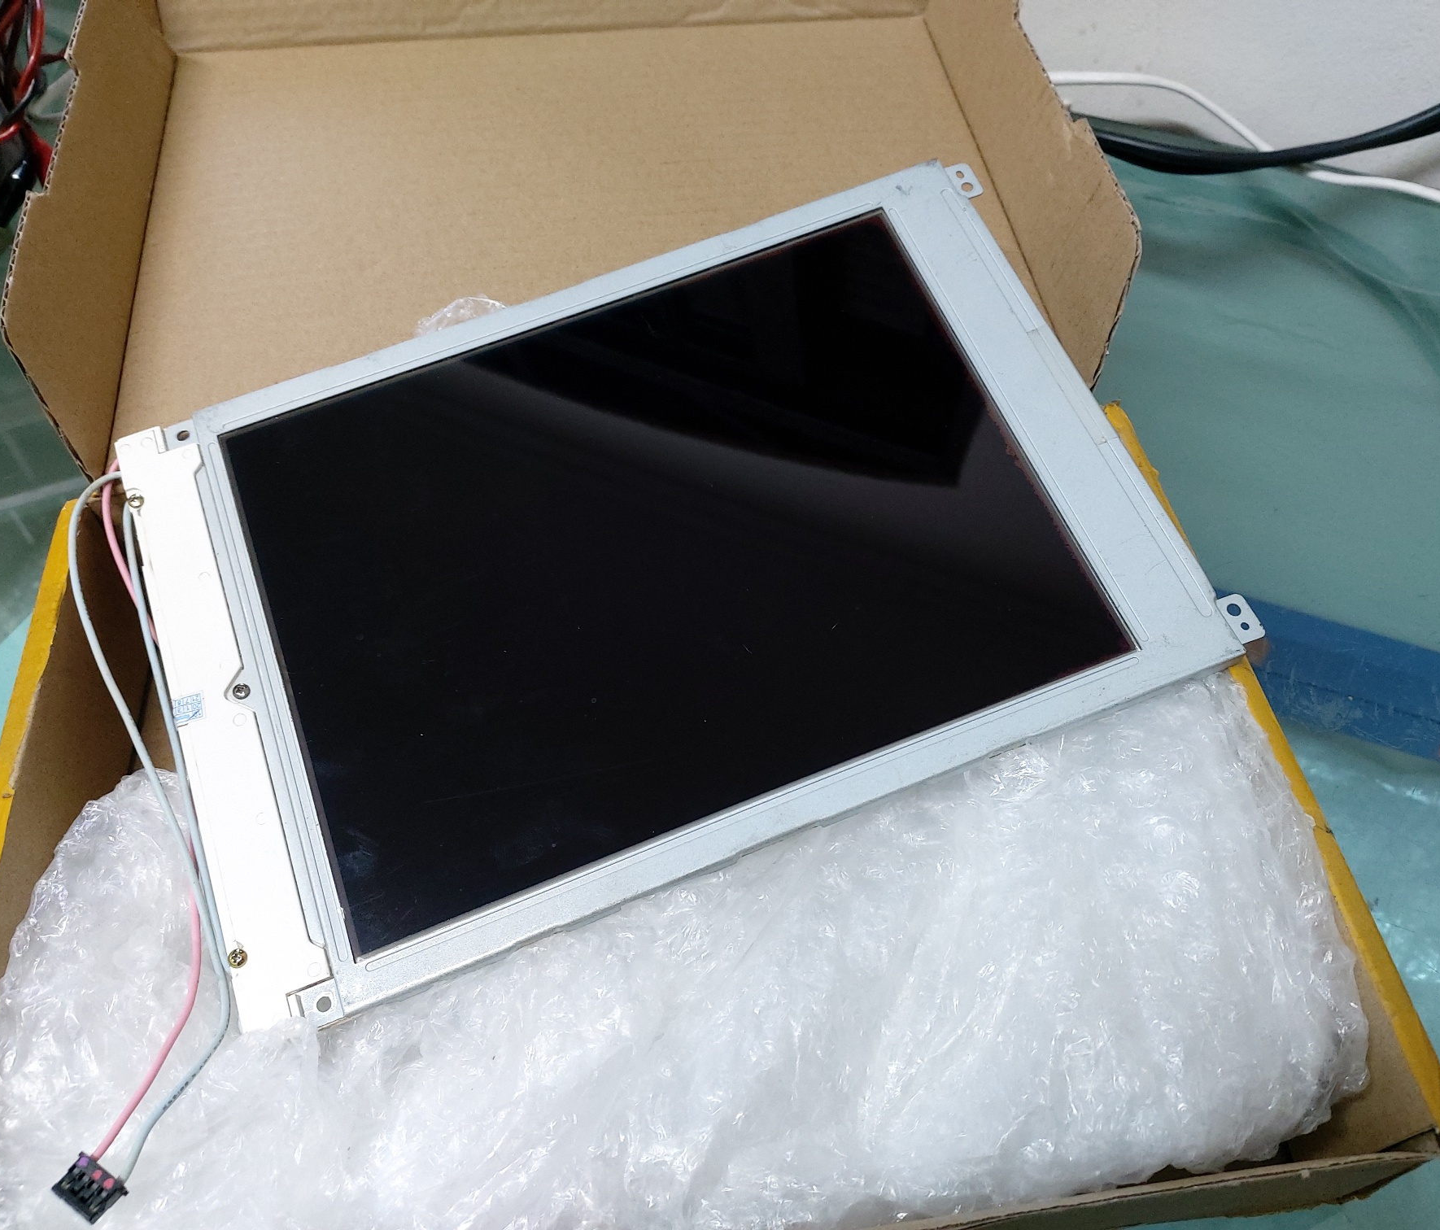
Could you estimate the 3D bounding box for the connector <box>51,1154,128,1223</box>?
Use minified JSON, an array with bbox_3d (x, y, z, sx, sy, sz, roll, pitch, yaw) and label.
[{"bbox_3d":[-0.133,0.122,0.252,0.013,0.006,0.009,34,68,17],"label":"connector"}]

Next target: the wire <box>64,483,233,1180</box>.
[{"bbox_3d":[-0.139,0.039,0.287,0.026,0.012,0.179,-17,67,-5],"label":"wire"}]

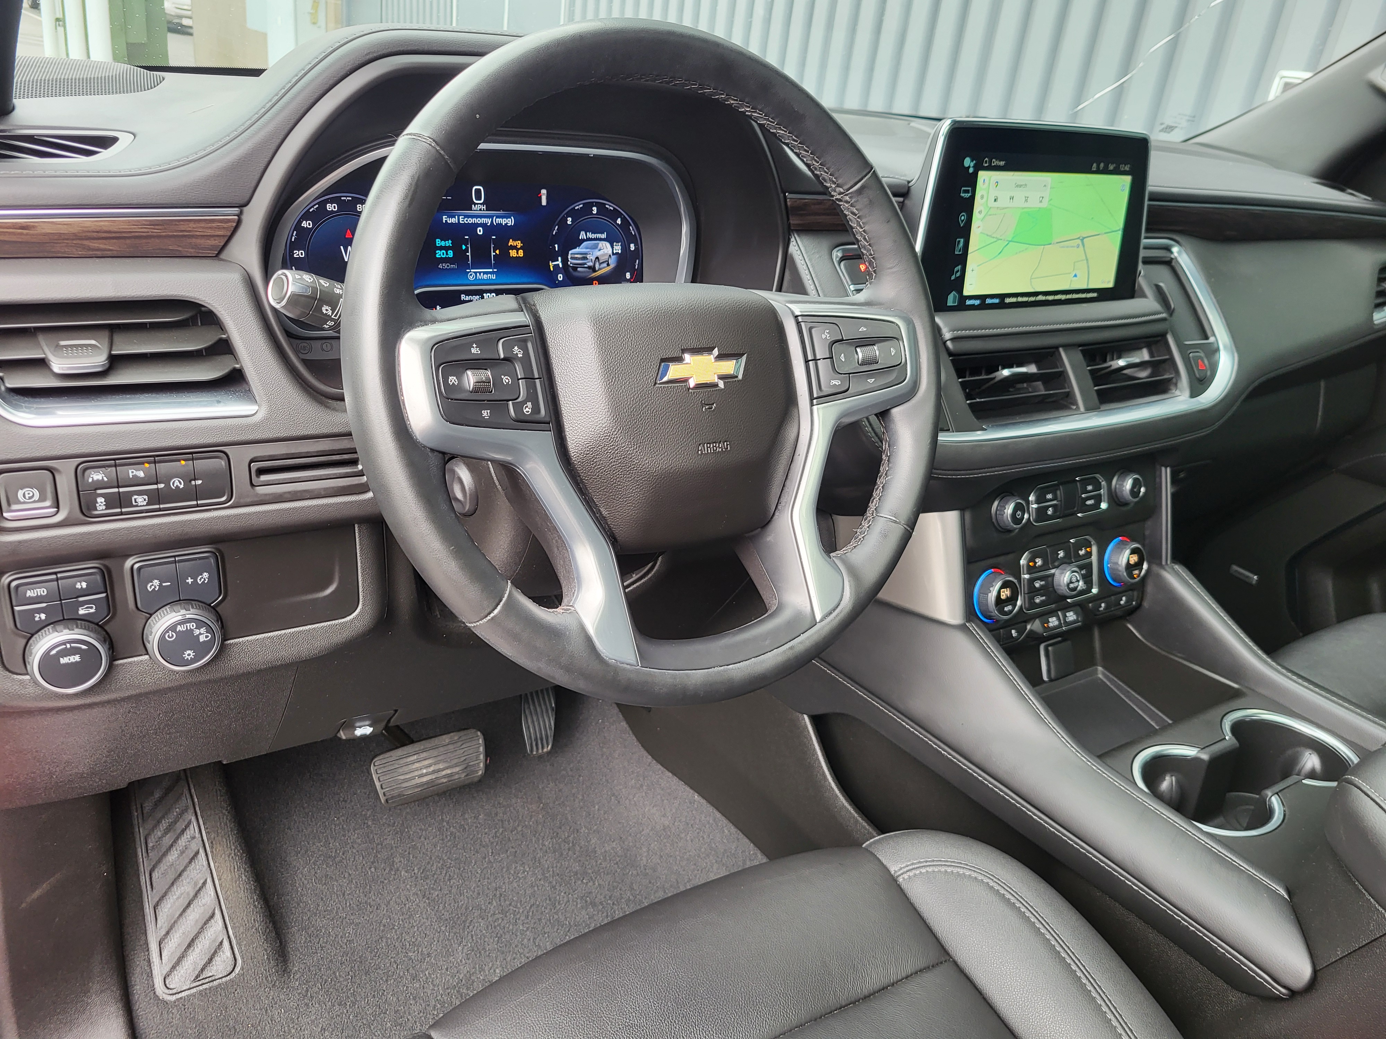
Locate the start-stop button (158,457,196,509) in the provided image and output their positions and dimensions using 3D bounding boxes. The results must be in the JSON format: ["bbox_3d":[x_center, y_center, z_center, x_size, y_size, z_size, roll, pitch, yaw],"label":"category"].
[{"bbox_3d":[-0.306,-0.022,0.618,0.020,0.031,0.009,-10,9,-32],"label":"start-stop button"}]

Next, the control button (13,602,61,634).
[{"bbox_3d":[-0.407,0.061,0.645,0.025,0.019,0.008,-9,20,-35],"label":"control button"}]

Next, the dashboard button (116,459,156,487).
[{"bbox_3d":[-0.324,-0.027,0.606,0.020,0.017,0.009,-10,9,-32],"label":"dashboard button"}]

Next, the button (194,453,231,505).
[{"bbox_3d":[-0.290,-0.025,0.628,0.019,0.031,0.009,-10,9,-32],"label":"button"}]

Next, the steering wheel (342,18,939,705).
[{"bbox_3d":[-0.016,-0.089,0.621,0.387,0.387,0.095,-10,6,-32],"label":"steering wheel"}]

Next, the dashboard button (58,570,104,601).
[{"bbox_3d":[-0.356,0.037,0.607,0.022,0.014,0.009,-10,9,-32],"label":"dashboard button"}]

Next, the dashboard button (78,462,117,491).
[{"bbox_3d":[-0.370,-0.027,0.646,0.021,0.018,0.008,-9,20,-35],"label":"dashboard button"}]

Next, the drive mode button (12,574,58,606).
[{"bbox_3d":[-0.406,0.043,0.641,0.025,0.017,0.008,-9,20,-35],"label":"drive mode button"}]

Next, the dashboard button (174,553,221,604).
[{"bbox_3d":[-0.304,0.037,0.640,0.023,0.030,0.009,-10,9,-32],"label":"dashboard button"}]

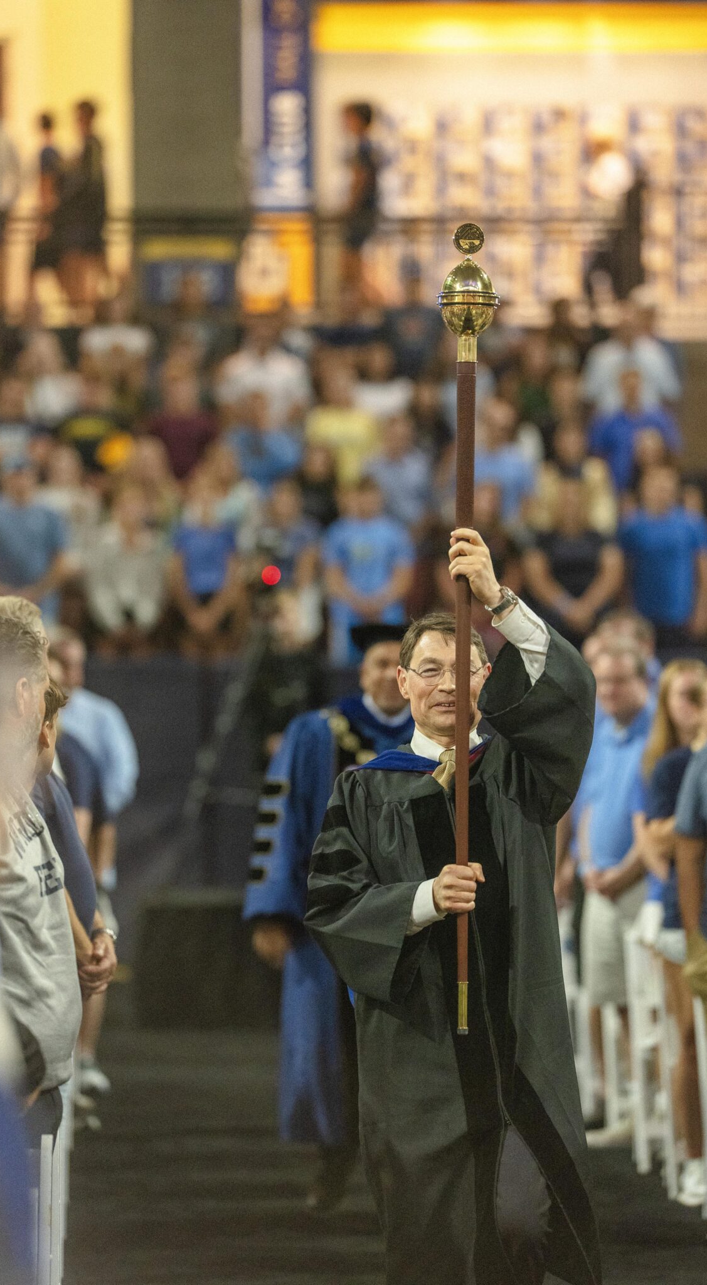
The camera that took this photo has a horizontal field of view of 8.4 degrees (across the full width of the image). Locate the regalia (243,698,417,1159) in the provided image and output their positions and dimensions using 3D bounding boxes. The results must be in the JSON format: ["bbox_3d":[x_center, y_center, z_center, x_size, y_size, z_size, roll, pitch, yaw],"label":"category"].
[{"bbox_3d":[0.088,0.811,14.100,0.800,1.330,0.520,0,0,-1],"label":"regalia"}]

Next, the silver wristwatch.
[{"bbox_3d":[0.287,-0.079,9.300,0.056,0.042,0.062,-43,0,9],"label":"silver wristwatch"}]

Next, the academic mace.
[{"bbox_3d":[0.219,-0.026,9.200,0.115,1.545,0.110,0,2,0],"label":"academic mace"}]

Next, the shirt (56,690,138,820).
[{"bbox_3d":[-1.050,0.540,17.800,0.540,0.750,0.320,0,0,-30],"label":"shirt"}]

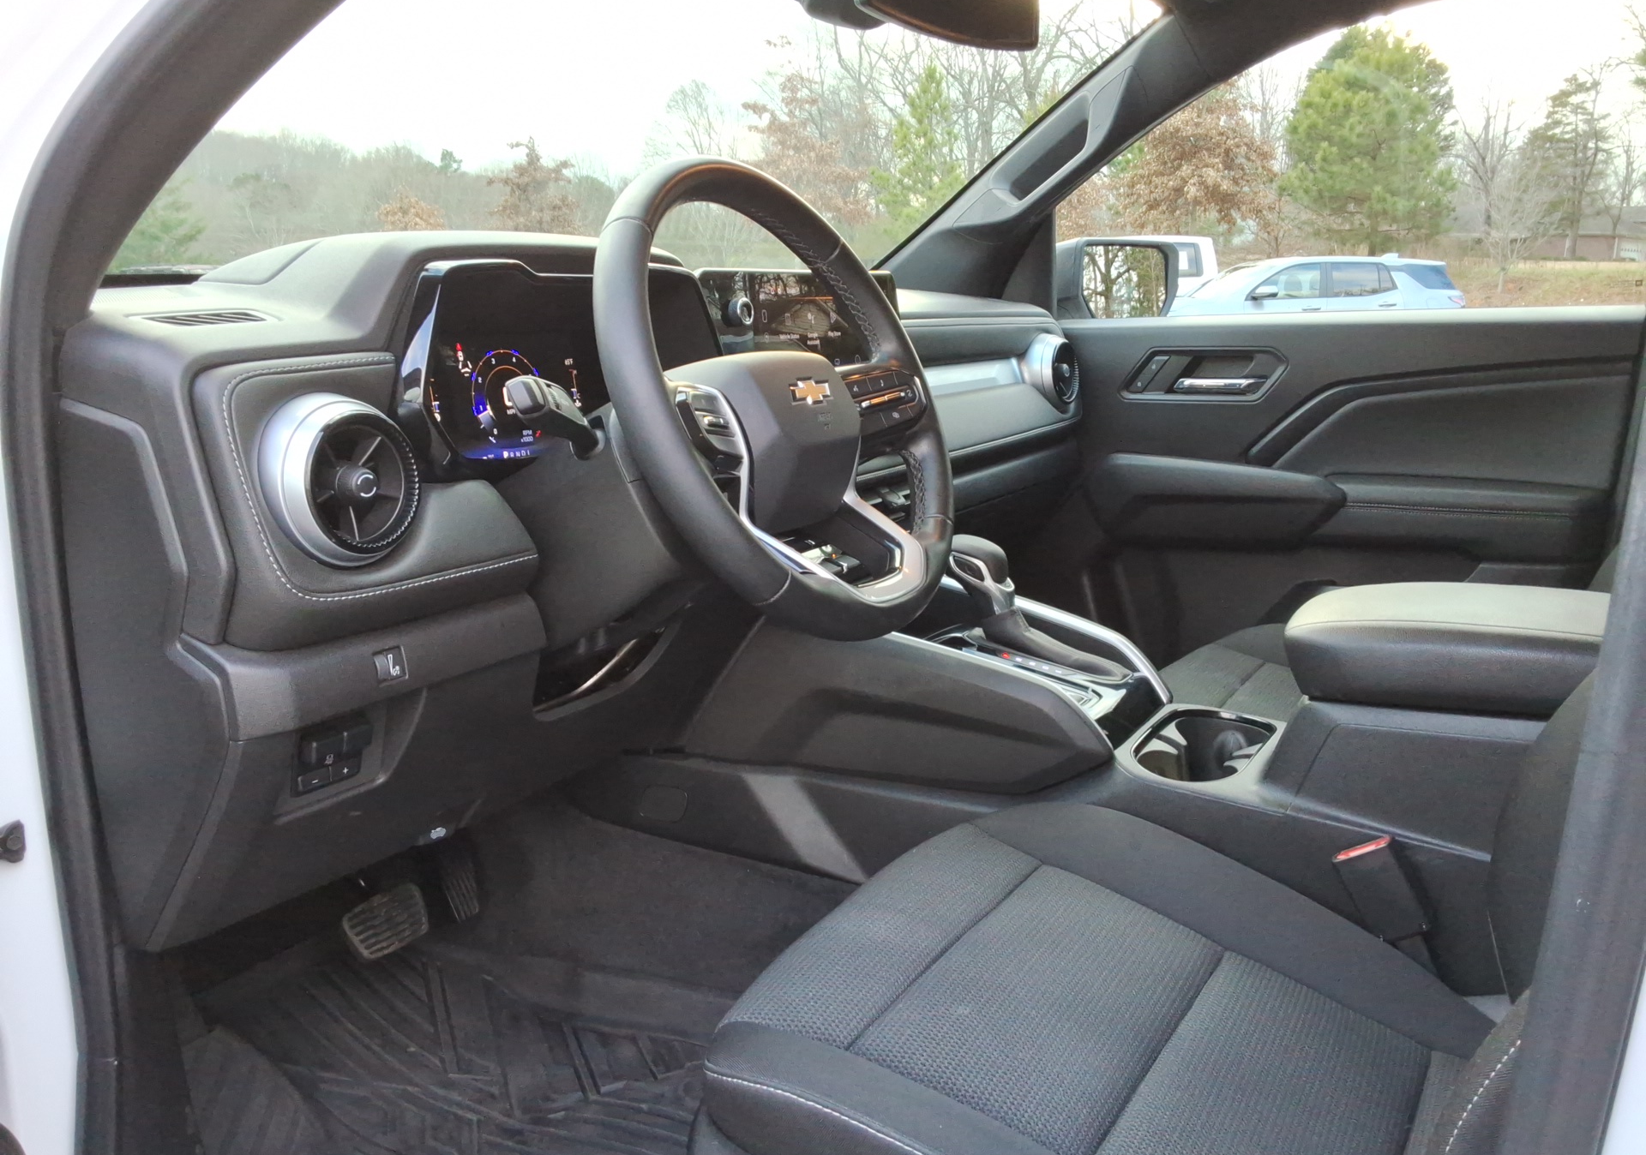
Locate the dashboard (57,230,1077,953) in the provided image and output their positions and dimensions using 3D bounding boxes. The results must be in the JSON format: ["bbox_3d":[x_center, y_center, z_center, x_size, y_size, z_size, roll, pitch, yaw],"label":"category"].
[{"bbox_3d":[-0.135,-0.110,1.496,0.510,0.520,1.440,4,13,30],"label":"dashboard"}]

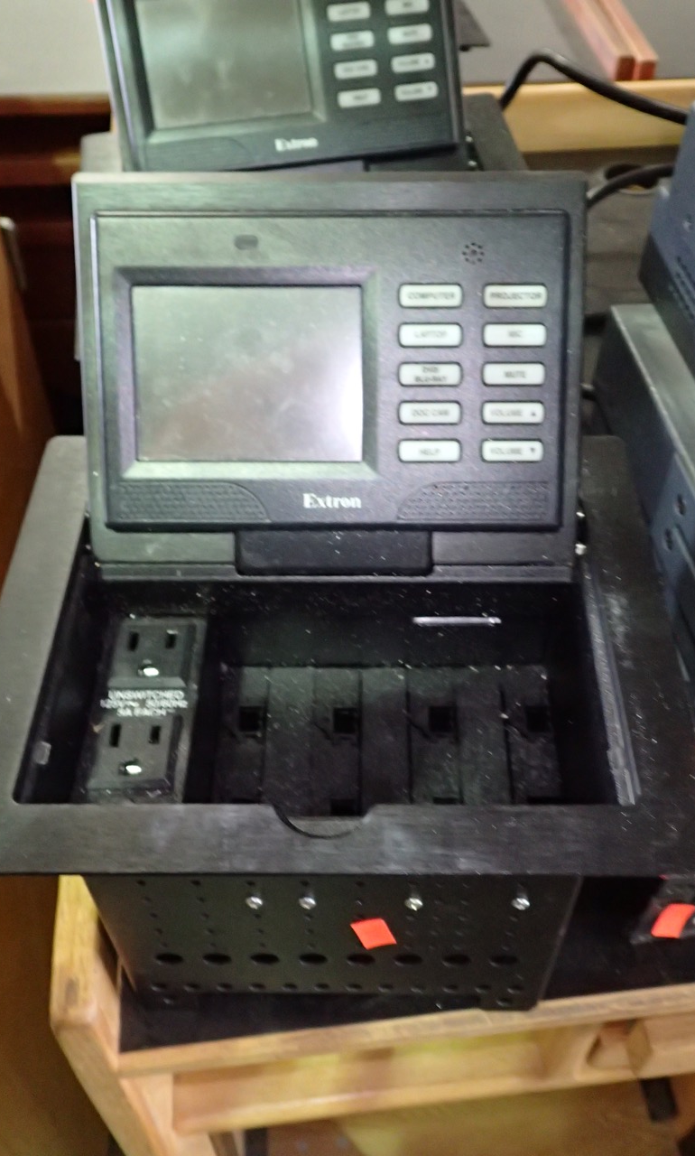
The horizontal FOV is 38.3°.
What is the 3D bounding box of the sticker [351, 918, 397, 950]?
[{"bbox_3d":[0.009,0.124,0.349,0.013,0.024,0.002,-12,47,14],"label":"sticker"}]

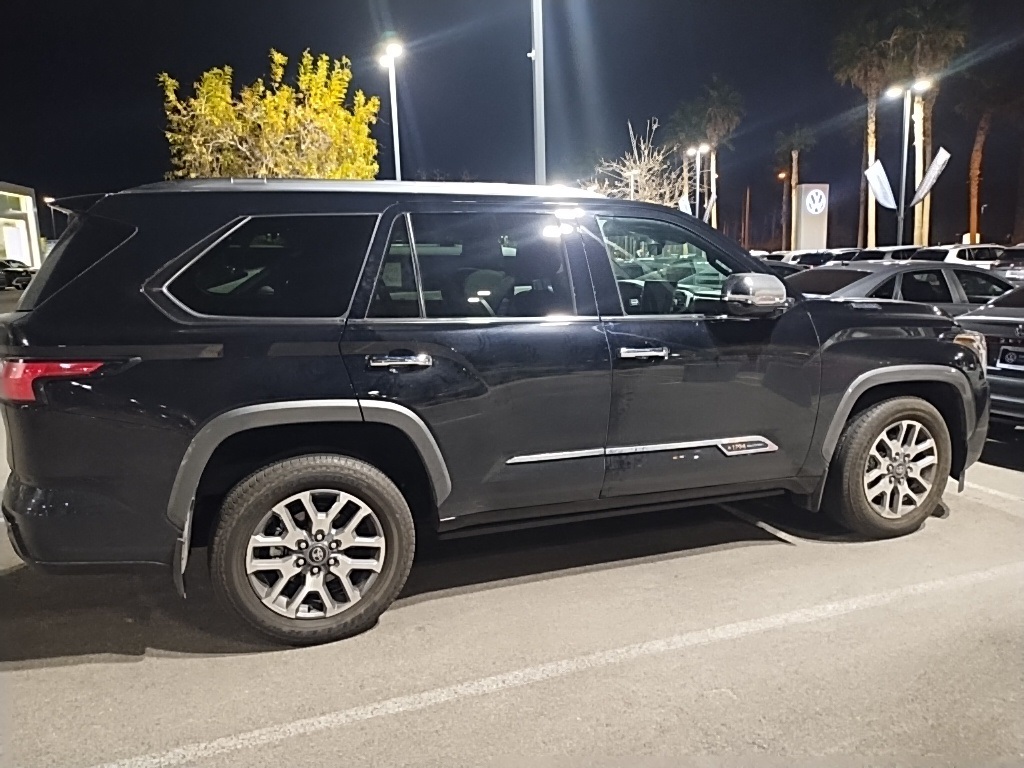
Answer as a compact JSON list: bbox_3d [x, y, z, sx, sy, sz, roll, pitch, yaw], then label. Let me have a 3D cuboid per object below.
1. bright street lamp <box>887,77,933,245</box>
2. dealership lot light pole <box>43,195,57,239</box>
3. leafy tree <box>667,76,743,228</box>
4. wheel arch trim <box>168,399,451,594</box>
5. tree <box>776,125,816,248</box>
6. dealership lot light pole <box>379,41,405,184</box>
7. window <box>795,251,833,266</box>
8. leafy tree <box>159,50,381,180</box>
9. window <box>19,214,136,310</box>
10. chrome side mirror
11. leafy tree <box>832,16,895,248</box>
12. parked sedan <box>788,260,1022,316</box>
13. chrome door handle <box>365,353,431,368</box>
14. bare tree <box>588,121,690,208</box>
[{"bbox_3d":[14.046,-7.077,26.611,0.500,7.501,1.600,-4,10,-12],"label":"bright street lamp"},{"bbox_3d":[-36.712,-11.173,59.625,0.500,7.678,1.700,-4,10,-12],"label":"dealership lot light pole"},{"bbox_3d":[13.745,-14.438,52.118,5.000,13.727,4.200,-2,9,0],"label":"leafy tree"},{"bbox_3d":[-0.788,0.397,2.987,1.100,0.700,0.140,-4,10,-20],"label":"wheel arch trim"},{"bbox_3d":[18.565,-11.672,48.795,2.700,10.210,2.700,-4,10,-20],"label":"tree"},{"bbox_3d":[-3.298,-5.835,21.526,0.450,7.682,1.600,-4,10,-12],"label":"dealership lot light pole"},{"bbox_3d":[9.817,-4.057,24.000,0.120,0.480,1.350,22,0,-22],"label":"window"},{"bbox_3d":[-5.999,-4.882,19.046,5.400,7.010,5.400,-4,10,-20],"label":"leafy tree"},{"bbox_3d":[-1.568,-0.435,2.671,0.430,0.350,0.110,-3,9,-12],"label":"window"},{"bbox_3d":[1.152,-0.425,3.483,0.280,0.210,0.170,-8,11,-37],"label":"chrome side mirror"},{"bbox_3d":[20.679,-13.580,43.186,3.800,14.557,3.800,-2,9,0],"label":"leafy tree"},{"bbox_3d":[5.111,-0.816,9.408,4.780,1.470,1.820,-4,10,-20],"label":"parked sedan"},{"bbox_3d":[-0.447,-0.091,2.984,0.250,0.050,0.055,-4,9,-20],"label":"chrome door handle"},{"bbox_3d":[7.546,-10.687,43.765,6.200,9.399,5.800,-2,9,0],"label":"bare tree"}]

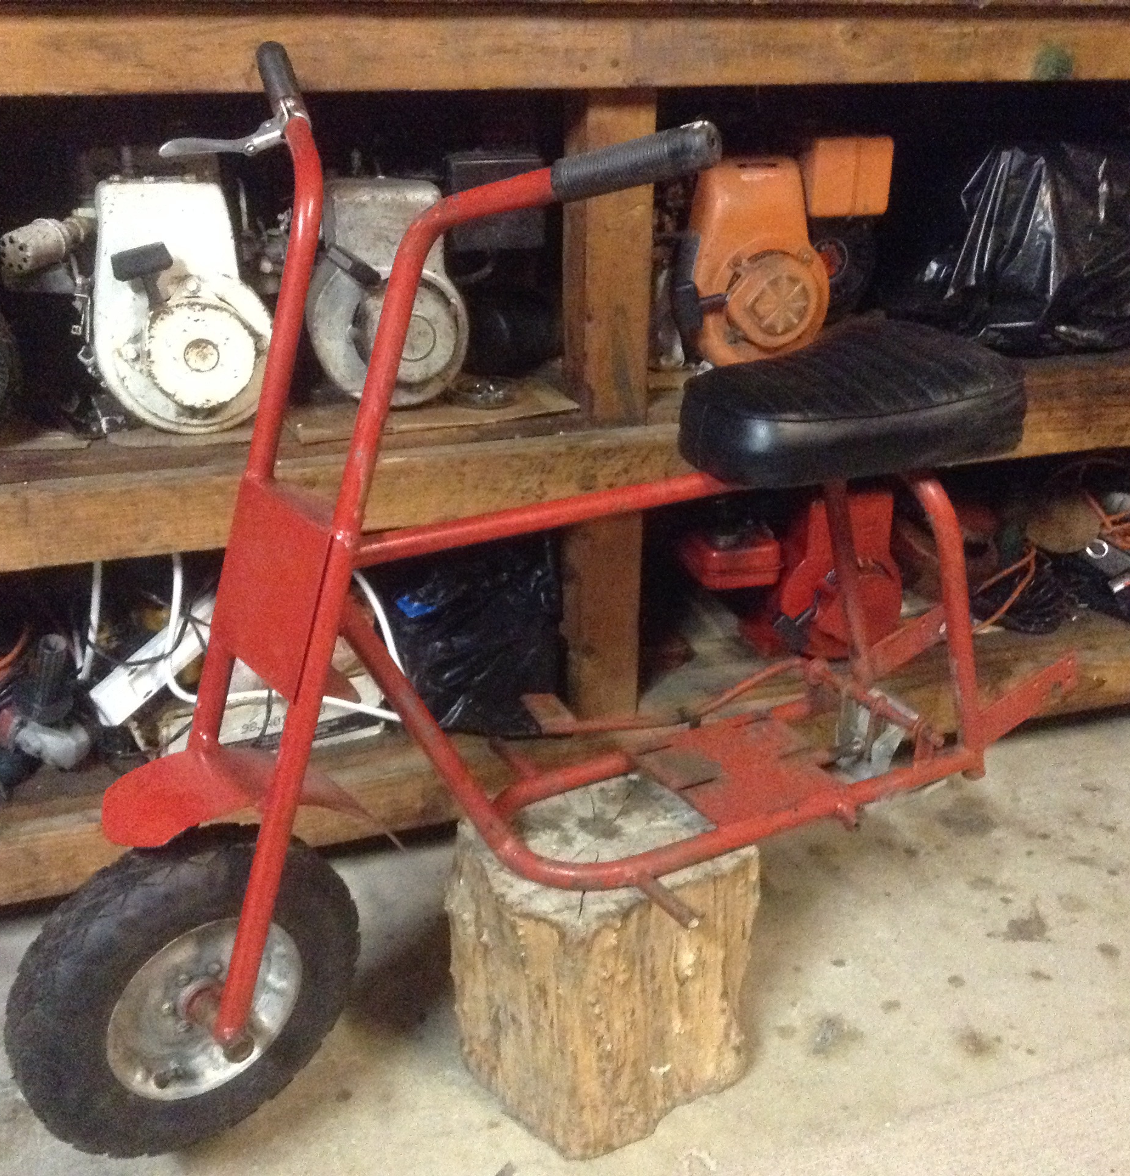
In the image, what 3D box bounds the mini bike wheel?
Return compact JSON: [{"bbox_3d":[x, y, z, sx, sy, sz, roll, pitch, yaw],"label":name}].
[{"bbox_3d":[-0.336,0.364,1.359,0.333,0.333,0.090,-15,30,-34],"label":"mini bike wheel"}]

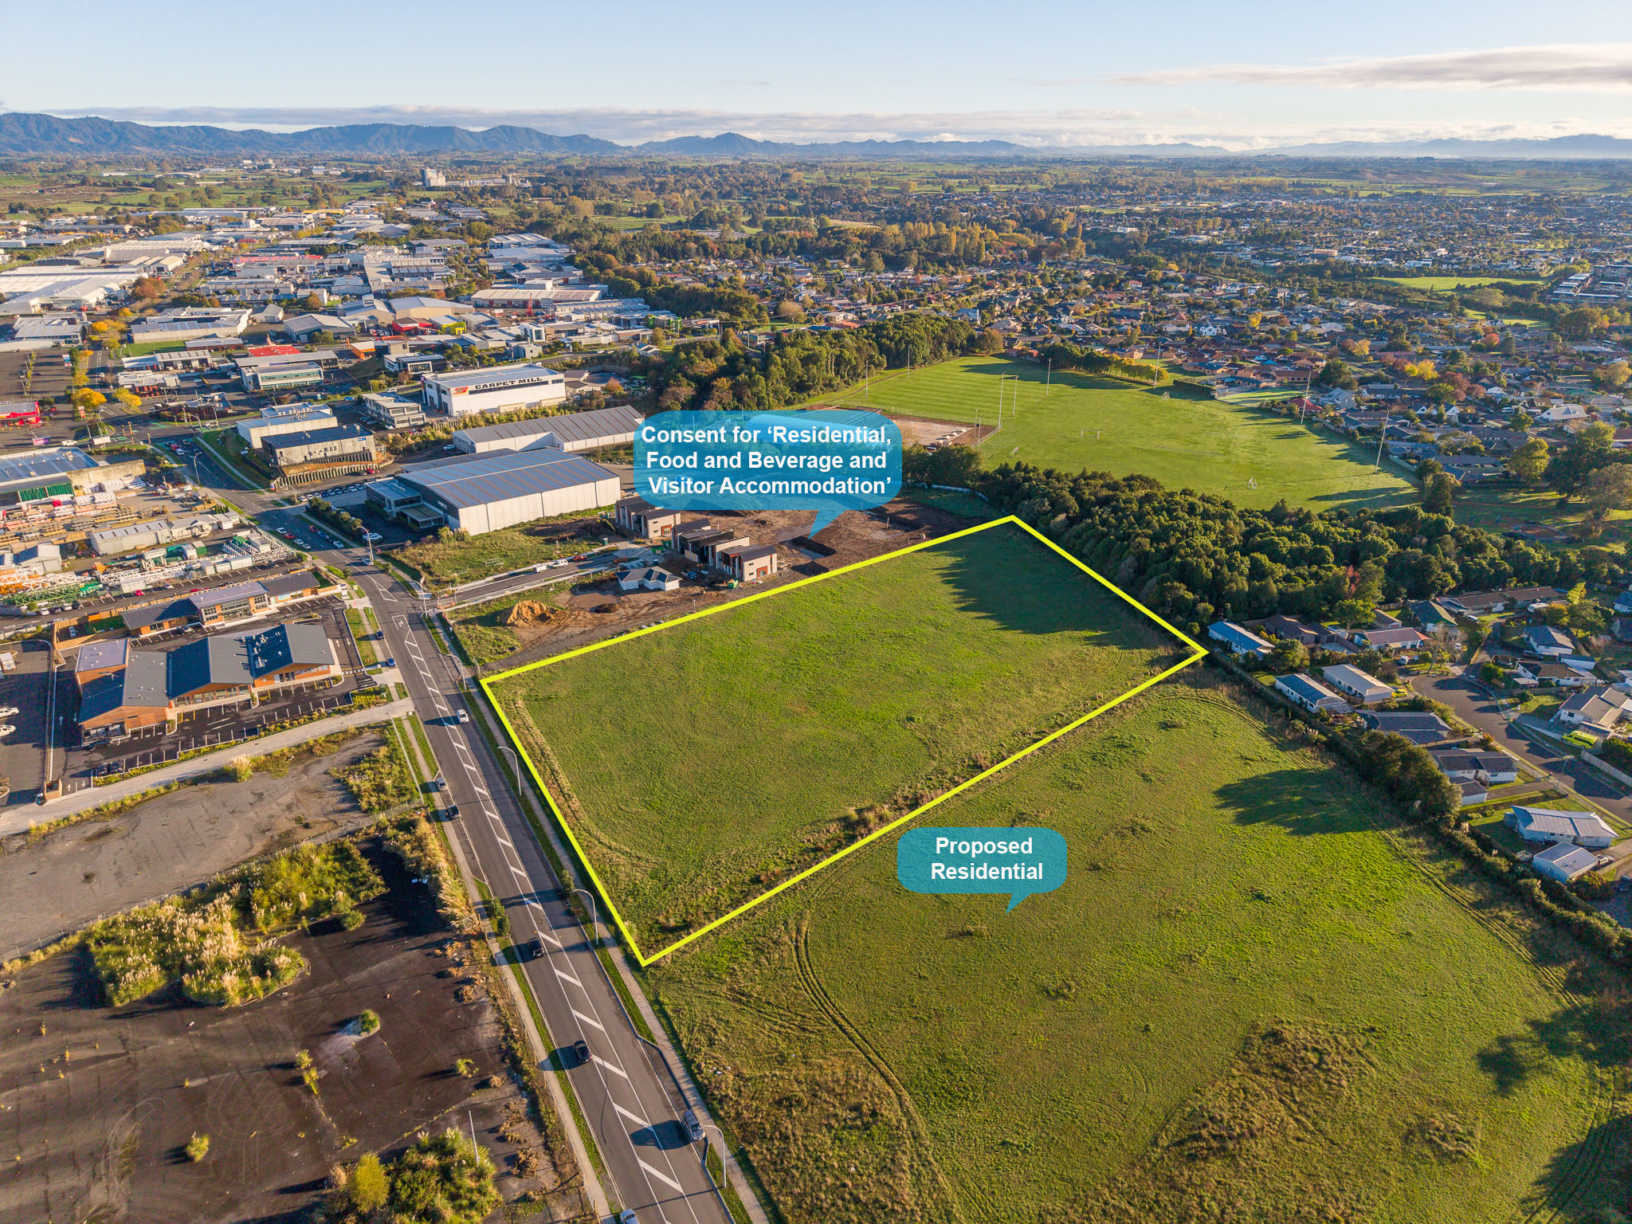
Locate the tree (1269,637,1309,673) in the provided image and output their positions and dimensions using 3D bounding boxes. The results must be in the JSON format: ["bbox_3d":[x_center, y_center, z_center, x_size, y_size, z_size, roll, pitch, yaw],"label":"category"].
[{"bbox_3d":[116.510,10.850,279.330,9.340,9.030,9.340,0,22,0],"label":"tree"}]

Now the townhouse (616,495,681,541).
[{"bbox_3d":[-56.750,-32.690,382.890,12.200,7.500,23.400,-16,27,-34],"label":"townhouse"}]

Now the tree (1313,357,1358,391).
[{"bbox_3d":[279.430,-127.560,608.190,20.910,17.760,20.910,0,22,0],"label":"tree"}]

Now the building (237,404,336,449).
[{"bbox_3d":[-224.595,-79.878,481.183,38.000,8.000,38.000,-17,28,-36],"label":"building"}]

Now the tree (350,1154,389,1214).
[{"bbox_3d":[-52.600,67.369,133.376,4.100,8.400,4.100,0,22,0],"label":"tree"}]

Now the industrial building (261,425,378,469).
[{"bbox_3d":[-198.319,-65.405,451.700,37.200,9.700,25.000,-17,28,-36],"label":"industrial building"}]

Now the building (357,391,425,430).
[{"bbox_3d":[-191.616,-92.305,513.989,15.800,8.200,45.000,-17,28,-36],"label":"building"}]

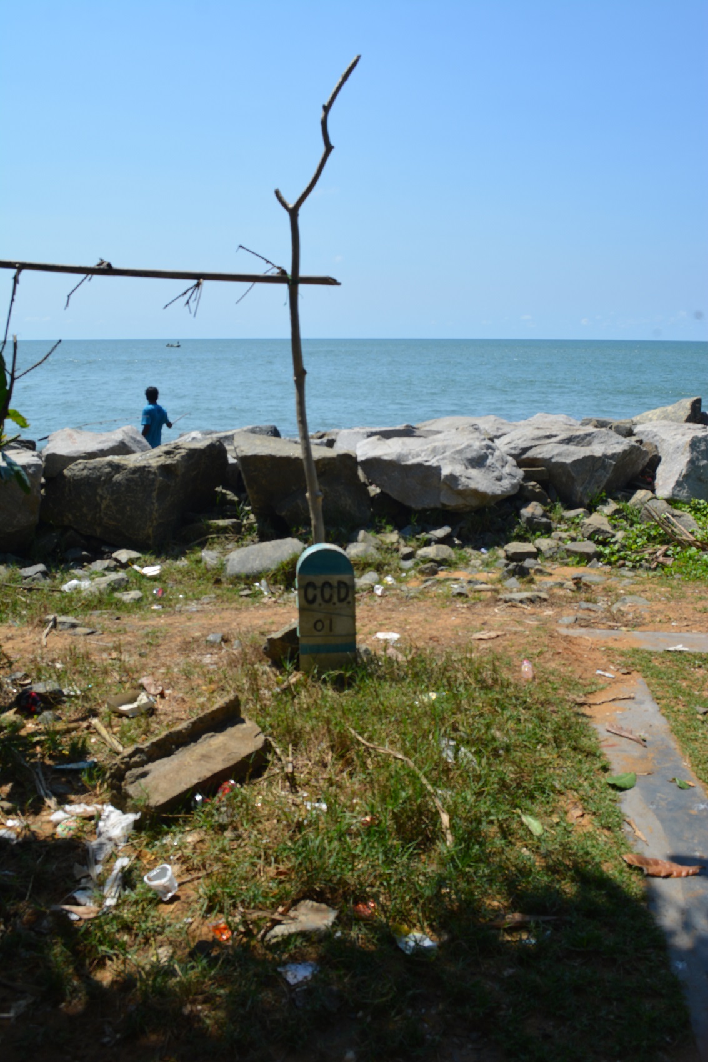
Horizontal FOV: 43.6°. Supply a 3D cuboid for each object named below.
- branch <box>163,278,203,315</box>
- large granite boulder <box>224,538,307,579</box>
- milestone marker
[{"bbox_3d":[-0.769,-1.053,3.978,0.180,0.170,0.120,0,12,0],"label":"branch"},{"bbox_3d":[-0.620,0.146,6.203,0.540,0.220,0.320,-4,13,-18],"label":"large granite boulder"},{"bbox_3d":[-0.132,0.370,4.225,0.275,0.620,0.140,-1,12,-6],"label":"milestone marker"}]

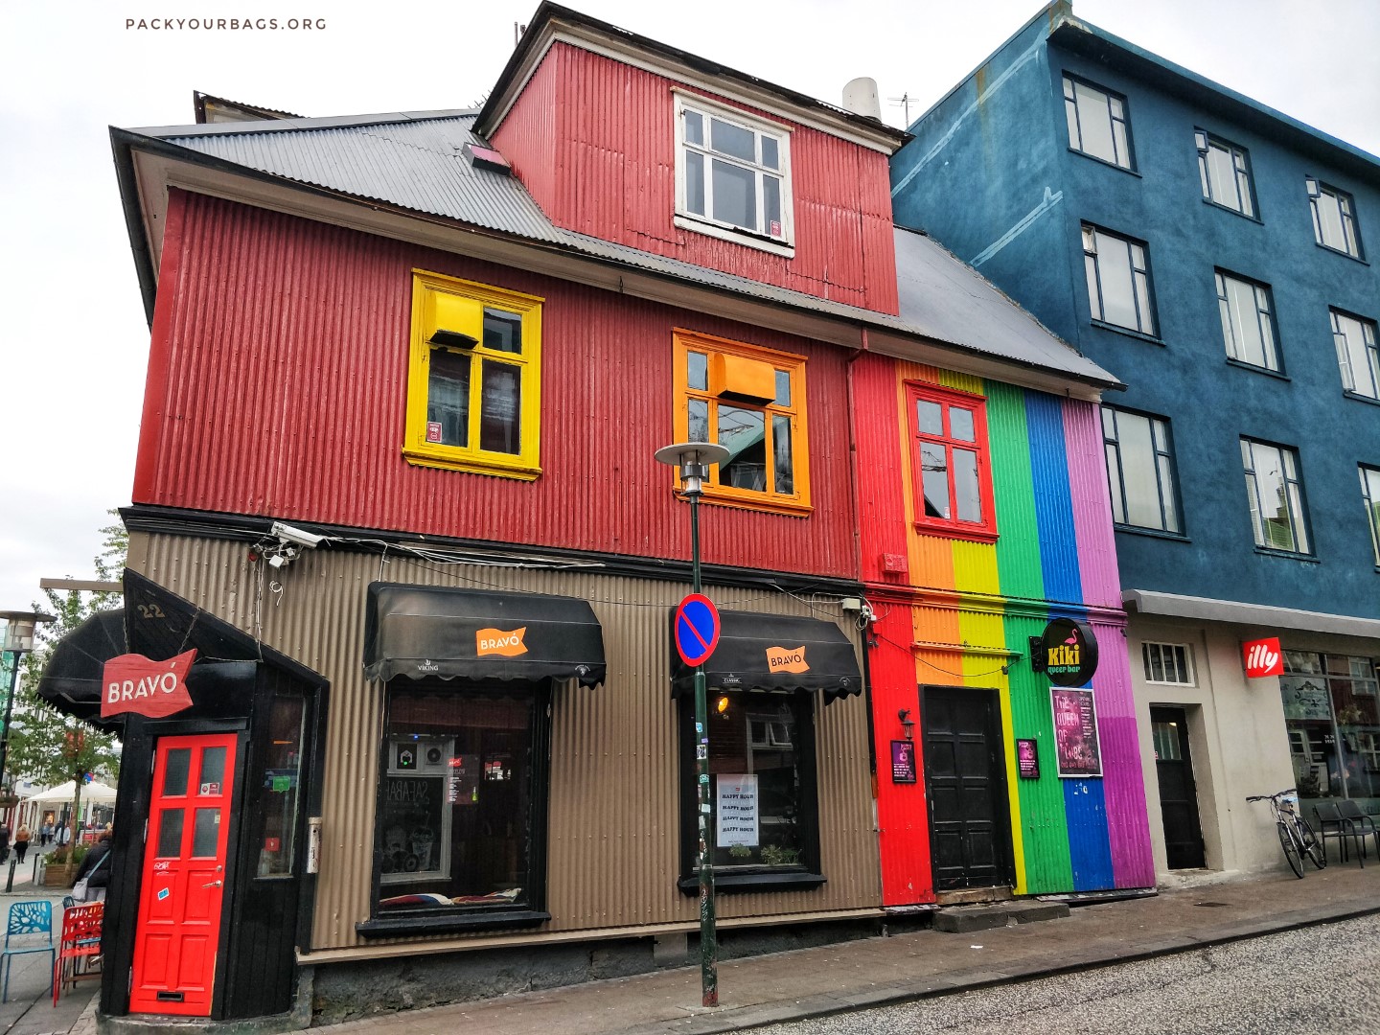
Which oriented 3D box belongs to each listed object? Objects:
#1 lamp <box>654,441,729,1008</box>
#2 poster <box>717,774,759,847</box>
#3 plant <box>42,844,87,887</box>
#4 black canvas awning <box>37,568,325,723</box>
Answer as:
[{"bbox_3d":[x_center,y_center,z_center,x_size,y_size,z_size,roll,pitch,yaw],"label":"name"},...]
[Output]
[{"bbox_3d":[0.051,1.610,8.096,0.780,4.630,0.780,0,-15,0],"label":"lamp"},{"bbox_3d":[0.501,3.013,9.839,0.498,0.708,0.020,7,-15,-28],"label":"poster"},{"bbox_3d":[-14.125,7.912,21.707,1.000,0.950,0.800,7,-16,-25],"label":"plant"},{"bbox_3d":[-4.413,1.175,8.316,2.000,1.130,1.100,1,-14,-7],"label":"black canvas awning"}]

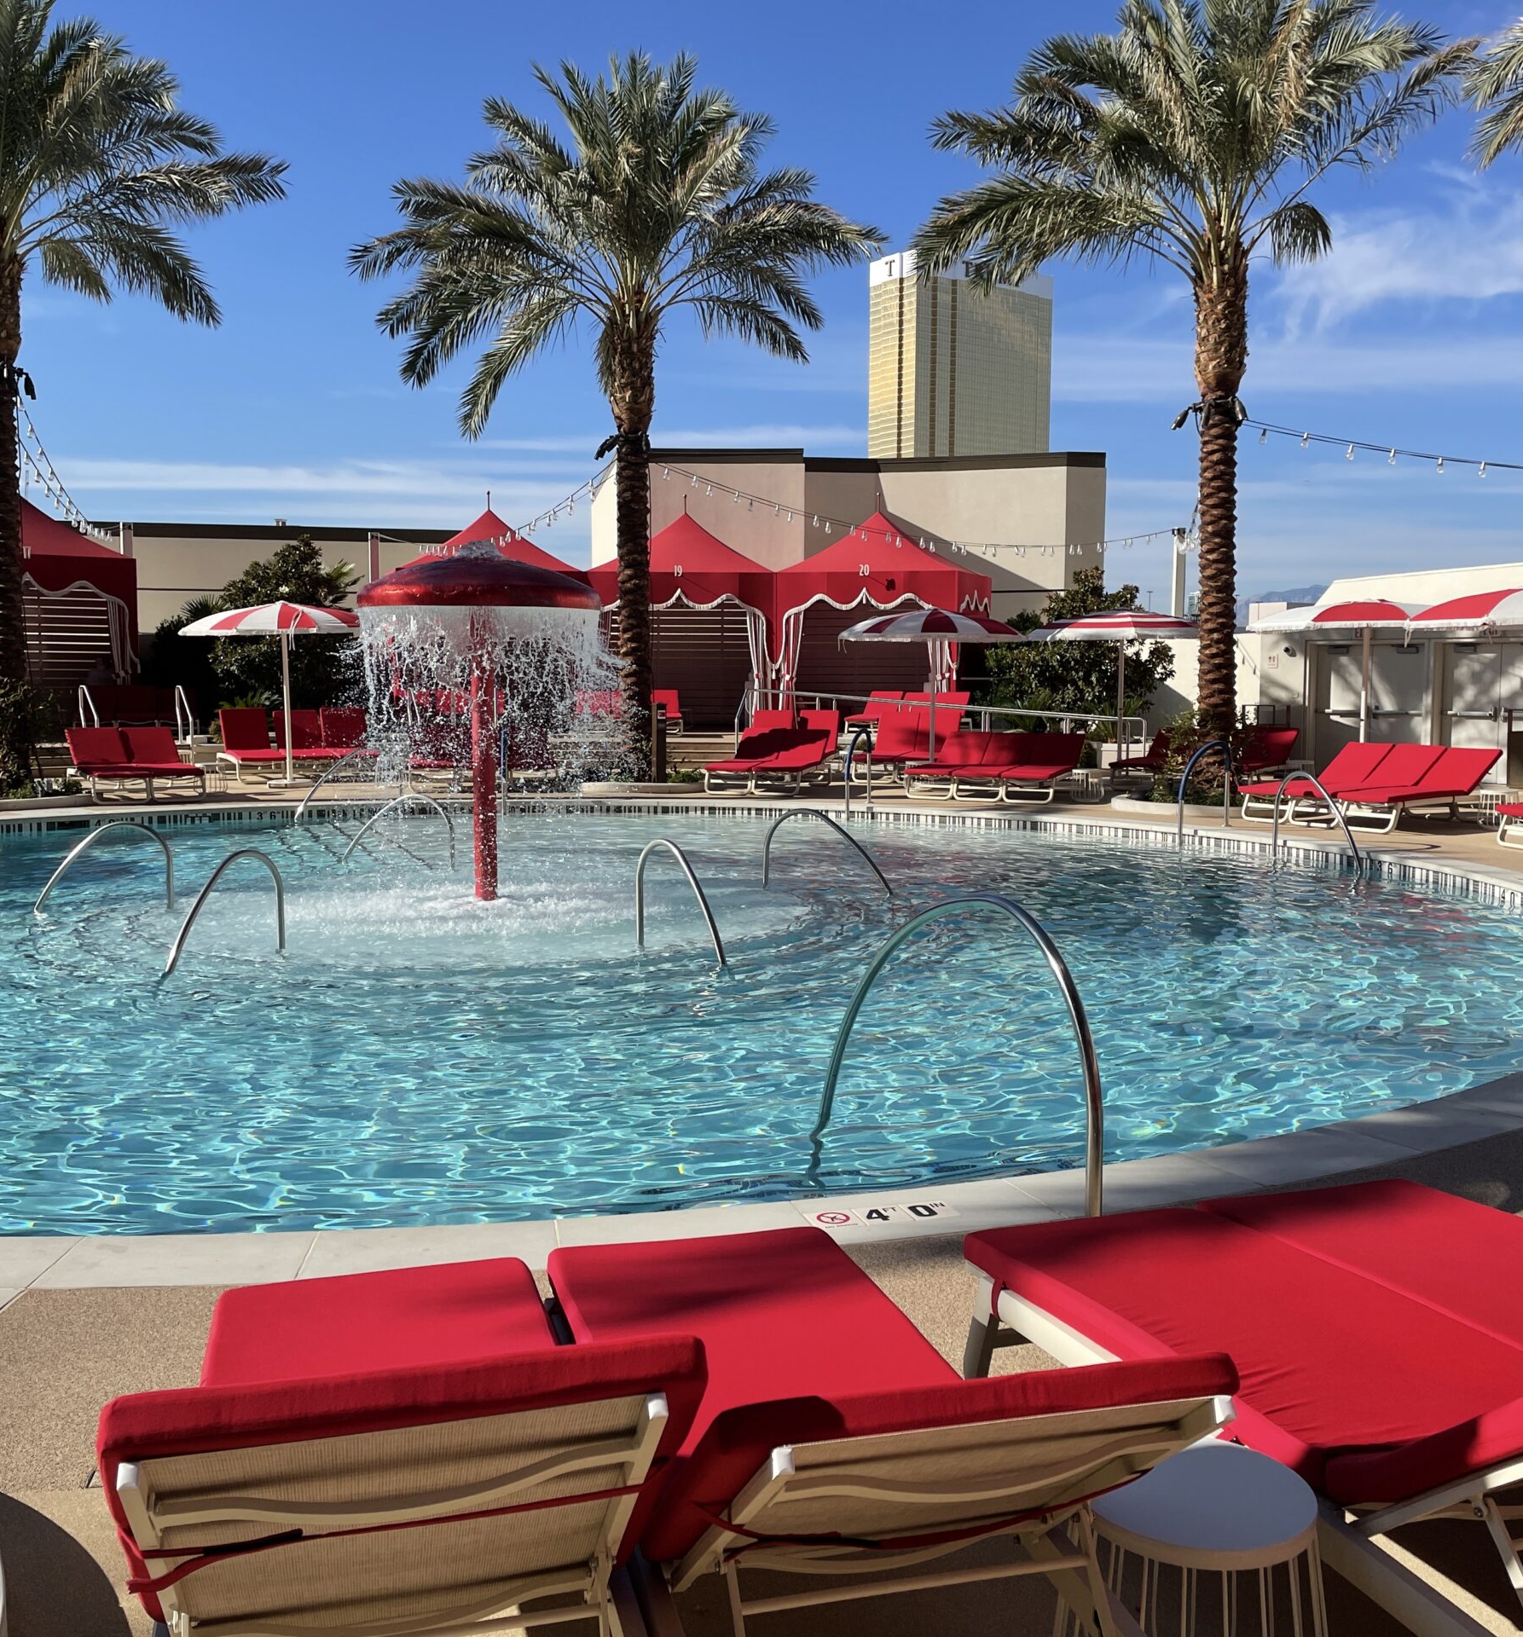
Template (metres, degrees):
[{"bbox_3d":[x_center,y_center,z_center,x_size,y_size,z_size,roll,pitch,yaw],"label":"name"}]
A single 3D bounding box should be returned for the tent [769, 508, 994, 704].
[{"bbox_3d":[2.421,-3.958,32.980,3.700,4.300,3.200,1,5,14],"label":"tent"}]

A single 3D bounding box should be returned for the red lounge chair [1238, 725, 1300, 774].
[{"bbox_3d":[6.951,-0.839,22.761,0.720,0.880,1.850,3,5,25],"label":"red lounge chair"}]

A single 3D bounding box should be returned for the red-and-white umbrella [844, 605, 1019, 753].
[{"bbox_3d":[2.442,-1.727,23.136,2.850,2.540,2.850,0,5,0],"label":"red-and-white umbrella"}]

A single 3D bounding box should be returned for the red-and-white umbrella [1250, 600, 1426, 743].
[{"bbox_3d":[7.528,-1.457,20.246,2.850,2.540,2.850,0,5,0],"label":"red-and-white umbrella"}]

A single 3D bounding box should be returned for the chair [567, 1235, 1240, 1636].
[{"bbox_3d":[0.070,0.973,2.756,0.650,0.800,1.880,-1,5,-14],"label":"chair"}]

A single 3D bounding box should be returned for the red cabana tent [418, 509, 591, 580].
[{"bbox_3d":[-5.193,-3.770,31.296,3.700,4.300,3.600,0,5,-9],"label":"red cabana tent"}]

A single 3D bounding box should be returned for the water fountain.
[{"bbox_3d":[-2.159,-0.737,12.604,1.950,2.760,1.950,0,5,0],"label":"water fountain"}]

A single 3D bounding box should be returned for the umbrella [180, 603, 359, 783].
[{"bbox_3d":[-6.548,-1.737,22.687,2.850,2.540,2.850,0,5,0],"label":"umbrella"}]

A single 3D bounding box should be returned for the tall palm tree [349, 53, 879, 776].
[{"bbox_3d":[-1.904,-5.391,21.925,7.000,9.700,7.000,0,5,0],"label":"tall palm tree"}]

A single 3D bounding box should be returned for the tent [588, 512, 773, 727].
[{"bbox_3d":[-1.439,-3.837,32.118,3.474,4.250,3.100,0,5,1],"label":"tent"}]

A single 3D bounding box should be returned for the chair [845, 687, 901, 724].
[{"bbox_3d":[2.109,-1.950,30.675,0.660,0.800,1.850,2,5,17],"label":"chair"}]

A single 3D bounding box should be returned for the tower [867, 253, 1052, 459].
[{"bbox_3d":[88.154,-143.472,720.067,79.000,190.000,27.000,-4,6,-35],"label":"tower"}]

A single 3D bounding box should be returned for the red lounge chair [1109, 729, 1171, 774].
[{"bbox_3d":[5.934,-0.878,24.532,0.660,0.800,1.850,4,6,37],"label":"red lounge chair"}]

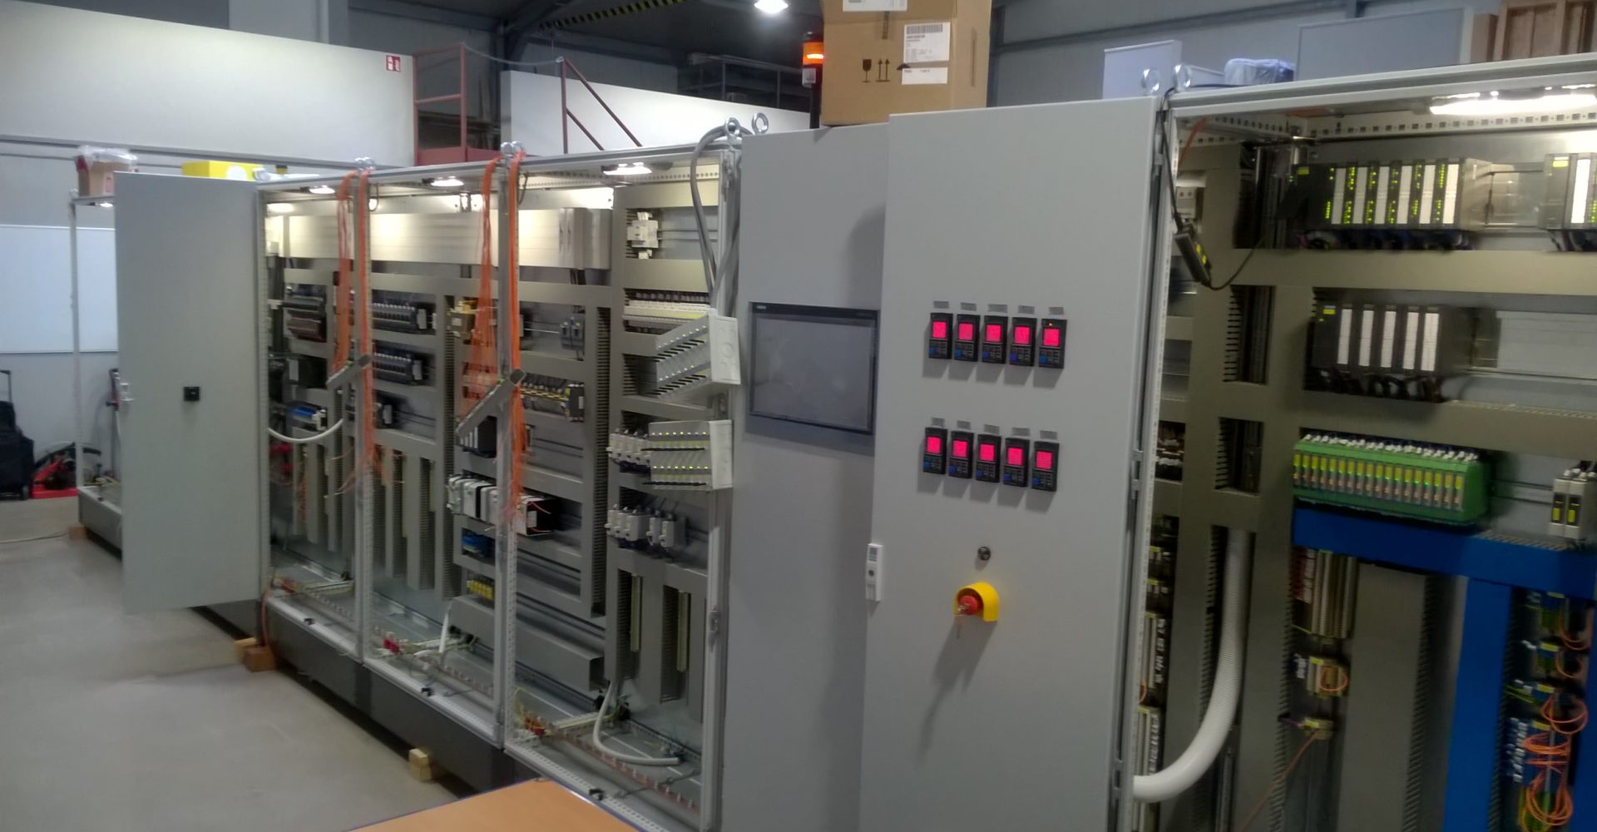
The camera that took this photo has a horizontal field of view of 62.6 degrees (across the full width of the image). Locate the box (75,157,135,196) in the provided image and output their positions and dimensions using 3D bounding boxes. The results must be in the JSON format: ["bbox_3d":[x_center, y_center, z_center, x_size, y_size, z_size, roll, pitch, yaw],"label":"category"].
[{"bbox_3d":[-4.584,-1.562,8.718,0.260,0.260,0.310,-3,8,-40],"label":"box"}]

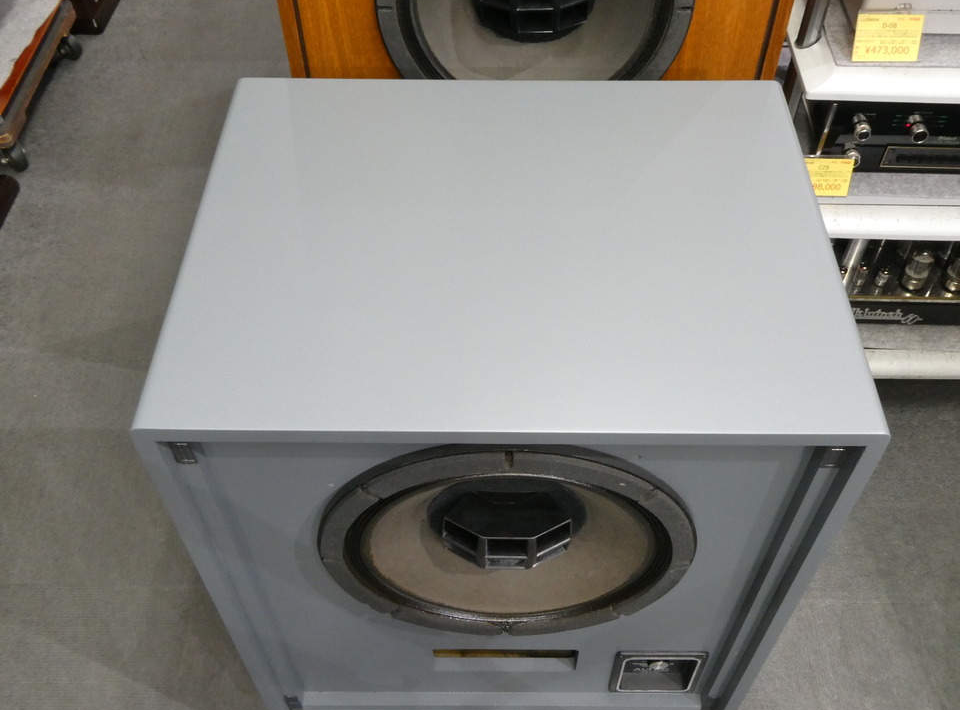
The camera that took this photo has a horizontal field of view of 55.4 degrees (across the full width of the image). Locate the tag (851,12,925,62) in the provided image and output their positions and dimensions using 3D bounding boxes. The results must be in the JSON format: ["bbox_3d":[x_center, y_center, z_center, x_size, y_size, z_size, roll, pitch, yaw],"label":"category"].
[{"bbox_3d":[0.563,-0.436,1.262,0.089,0.061,0.004,1,20,1],"label":"tag"}]

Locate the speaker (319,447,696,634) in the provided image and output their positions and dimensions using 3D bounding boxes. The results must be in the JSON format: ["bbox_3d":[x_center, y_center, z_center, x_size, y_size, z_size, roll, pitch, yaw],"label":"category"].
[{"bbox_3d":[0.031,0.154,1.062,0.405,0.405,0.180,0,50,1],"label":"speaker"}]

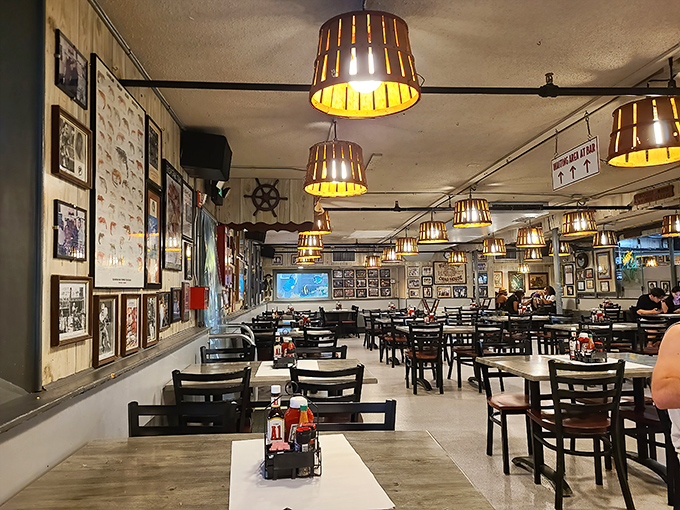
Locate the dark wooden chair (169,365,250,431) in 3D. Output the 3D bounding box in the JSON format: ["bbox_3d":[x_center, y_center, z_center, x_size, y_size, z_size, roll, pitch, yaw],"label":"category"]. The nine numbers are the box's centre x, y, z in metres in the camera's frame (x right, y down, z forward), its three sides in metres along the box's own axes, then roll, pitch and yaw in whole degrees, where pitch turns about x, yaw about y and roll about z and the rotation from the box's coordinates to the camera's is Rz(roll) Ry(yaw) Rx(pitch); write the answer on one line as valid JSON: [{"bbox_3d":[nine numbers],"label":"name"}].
[{"bbox_3d":[-0.728,1.080,3.054,0.430,0.840,0.470,-1,-4,-5],"label":"dark wooden chair"}]

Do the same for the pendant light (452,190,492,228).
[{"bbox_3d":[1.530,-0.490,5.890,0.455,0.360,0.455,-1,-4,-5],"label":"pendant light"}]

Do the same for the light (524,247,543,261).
[{"bbox_3d":[5.307,-0.023,14.010,0.455,0.310,0.455,-1,-4,-5],"label":"light"}]

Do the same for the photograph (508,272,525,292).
[{"bbox_3d":[4.506,0.700,13.000,0.430,0.540,0.035,-1,-4,-4],"label":"photograph"}]

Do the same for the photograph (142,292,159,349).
[{"bbox_3d":[-1.140,0.394,3.090,0.028,0.316,0.255,-1,-4,-5],"label":"photograph"}]

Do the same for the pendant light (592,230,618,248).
[{"bbox_3d":[5.490,-0.324,10.560,0.455,0.310,0.455,-1,-4,-5],"label":"pendant light"}]

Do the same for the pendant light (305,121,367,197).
[{"bbox_3d":[-0.029,-0.699,3.715,0.455,0.450,0.455,-1,-4,-5],"label":"pendant light"}]

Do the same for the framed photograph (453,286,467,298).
[{"bbox_3d":[2.968,0.923,12.600,0.340,0.280,0.030,-1,-4,-4],"label":"framed photograph"}]

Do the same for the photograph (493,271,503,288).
[{"bbox_3d":[4.024,0.641,13.000,0.290,0.430,0.030,-1,-4,-4],"label":"photograph"}]

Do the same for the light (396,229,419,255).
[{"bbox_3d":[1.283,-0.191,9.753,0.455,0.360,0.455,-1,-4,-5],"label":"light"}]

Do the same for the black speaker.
[{"bbox_3d":[-1.094,-0.796,4.201,0.325,0.268,0.450,5,-4,-4],"label":"black speaker"}]

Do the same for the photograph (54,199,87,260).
[{"bbox_3d":[-1.131,-0.093,2.150,0.015,0.226,0.280,0,-4,-5],"label":"photograph"}]

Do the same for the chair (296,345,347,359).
[{"bbox_3d":[-0.136,1.143,3.865,0.430,0.850,0.470,0,-4,-5],"label":"chair"}]

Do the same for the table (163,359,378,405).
[{"bbox_3d":[-0.391,1.092,3.134,1.140,0.755,0.790,-1,-4,-4],"label":"table"}]

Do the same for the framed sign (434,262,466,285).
[{"bbox_3d":[3.351,0.558,15.500,1.020,0.690,0.040,-1,-4,-5],"label":"framed sign"}]

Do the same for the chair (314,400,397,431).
[{"bbox_3d":[0.018,0.962,1.741,0.420,0.840,0.460,-1,-4,-4],"label":"chair"}]

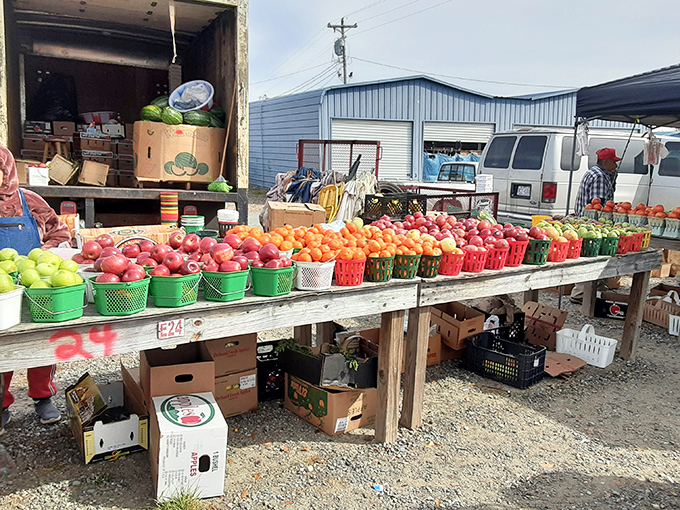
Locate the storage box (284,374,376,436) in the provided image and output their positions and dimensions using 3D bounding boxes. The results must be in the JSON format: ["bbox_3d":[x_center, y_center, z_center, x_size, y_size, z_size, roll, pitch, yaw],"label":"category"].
[{"bbox_3d":[-0.057,0.822,3.170,0.315,0.265,0.482,-6,13,-36],"label":"storage box"}]

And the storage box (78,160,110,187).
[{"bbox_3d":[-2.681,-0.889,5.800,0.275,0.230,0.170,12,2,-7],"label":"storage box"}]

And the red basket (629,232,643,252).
[{"bbox_3d":[2.491,-0.109,4.517,0.163,0.147,0.163,-5,12,-32],"label":"red basket"}]

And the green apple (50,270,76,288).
[{"bbox_3d":[-1.022,0.090,1.960,0.093,0.082,0.093,-2,11,-17],"label":"green apple"}]

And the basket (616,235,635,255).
[{"bbox_3d":[2.330,-0.092,4.392,0.163,0.147,0.163,-5,12,-32],"label":"basket"}]

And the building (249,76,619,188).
[{"bbox_3d":[3.840,-4.854,22.294,14.200,3.780,8.500,-5,13,-27],"label":"building"}]

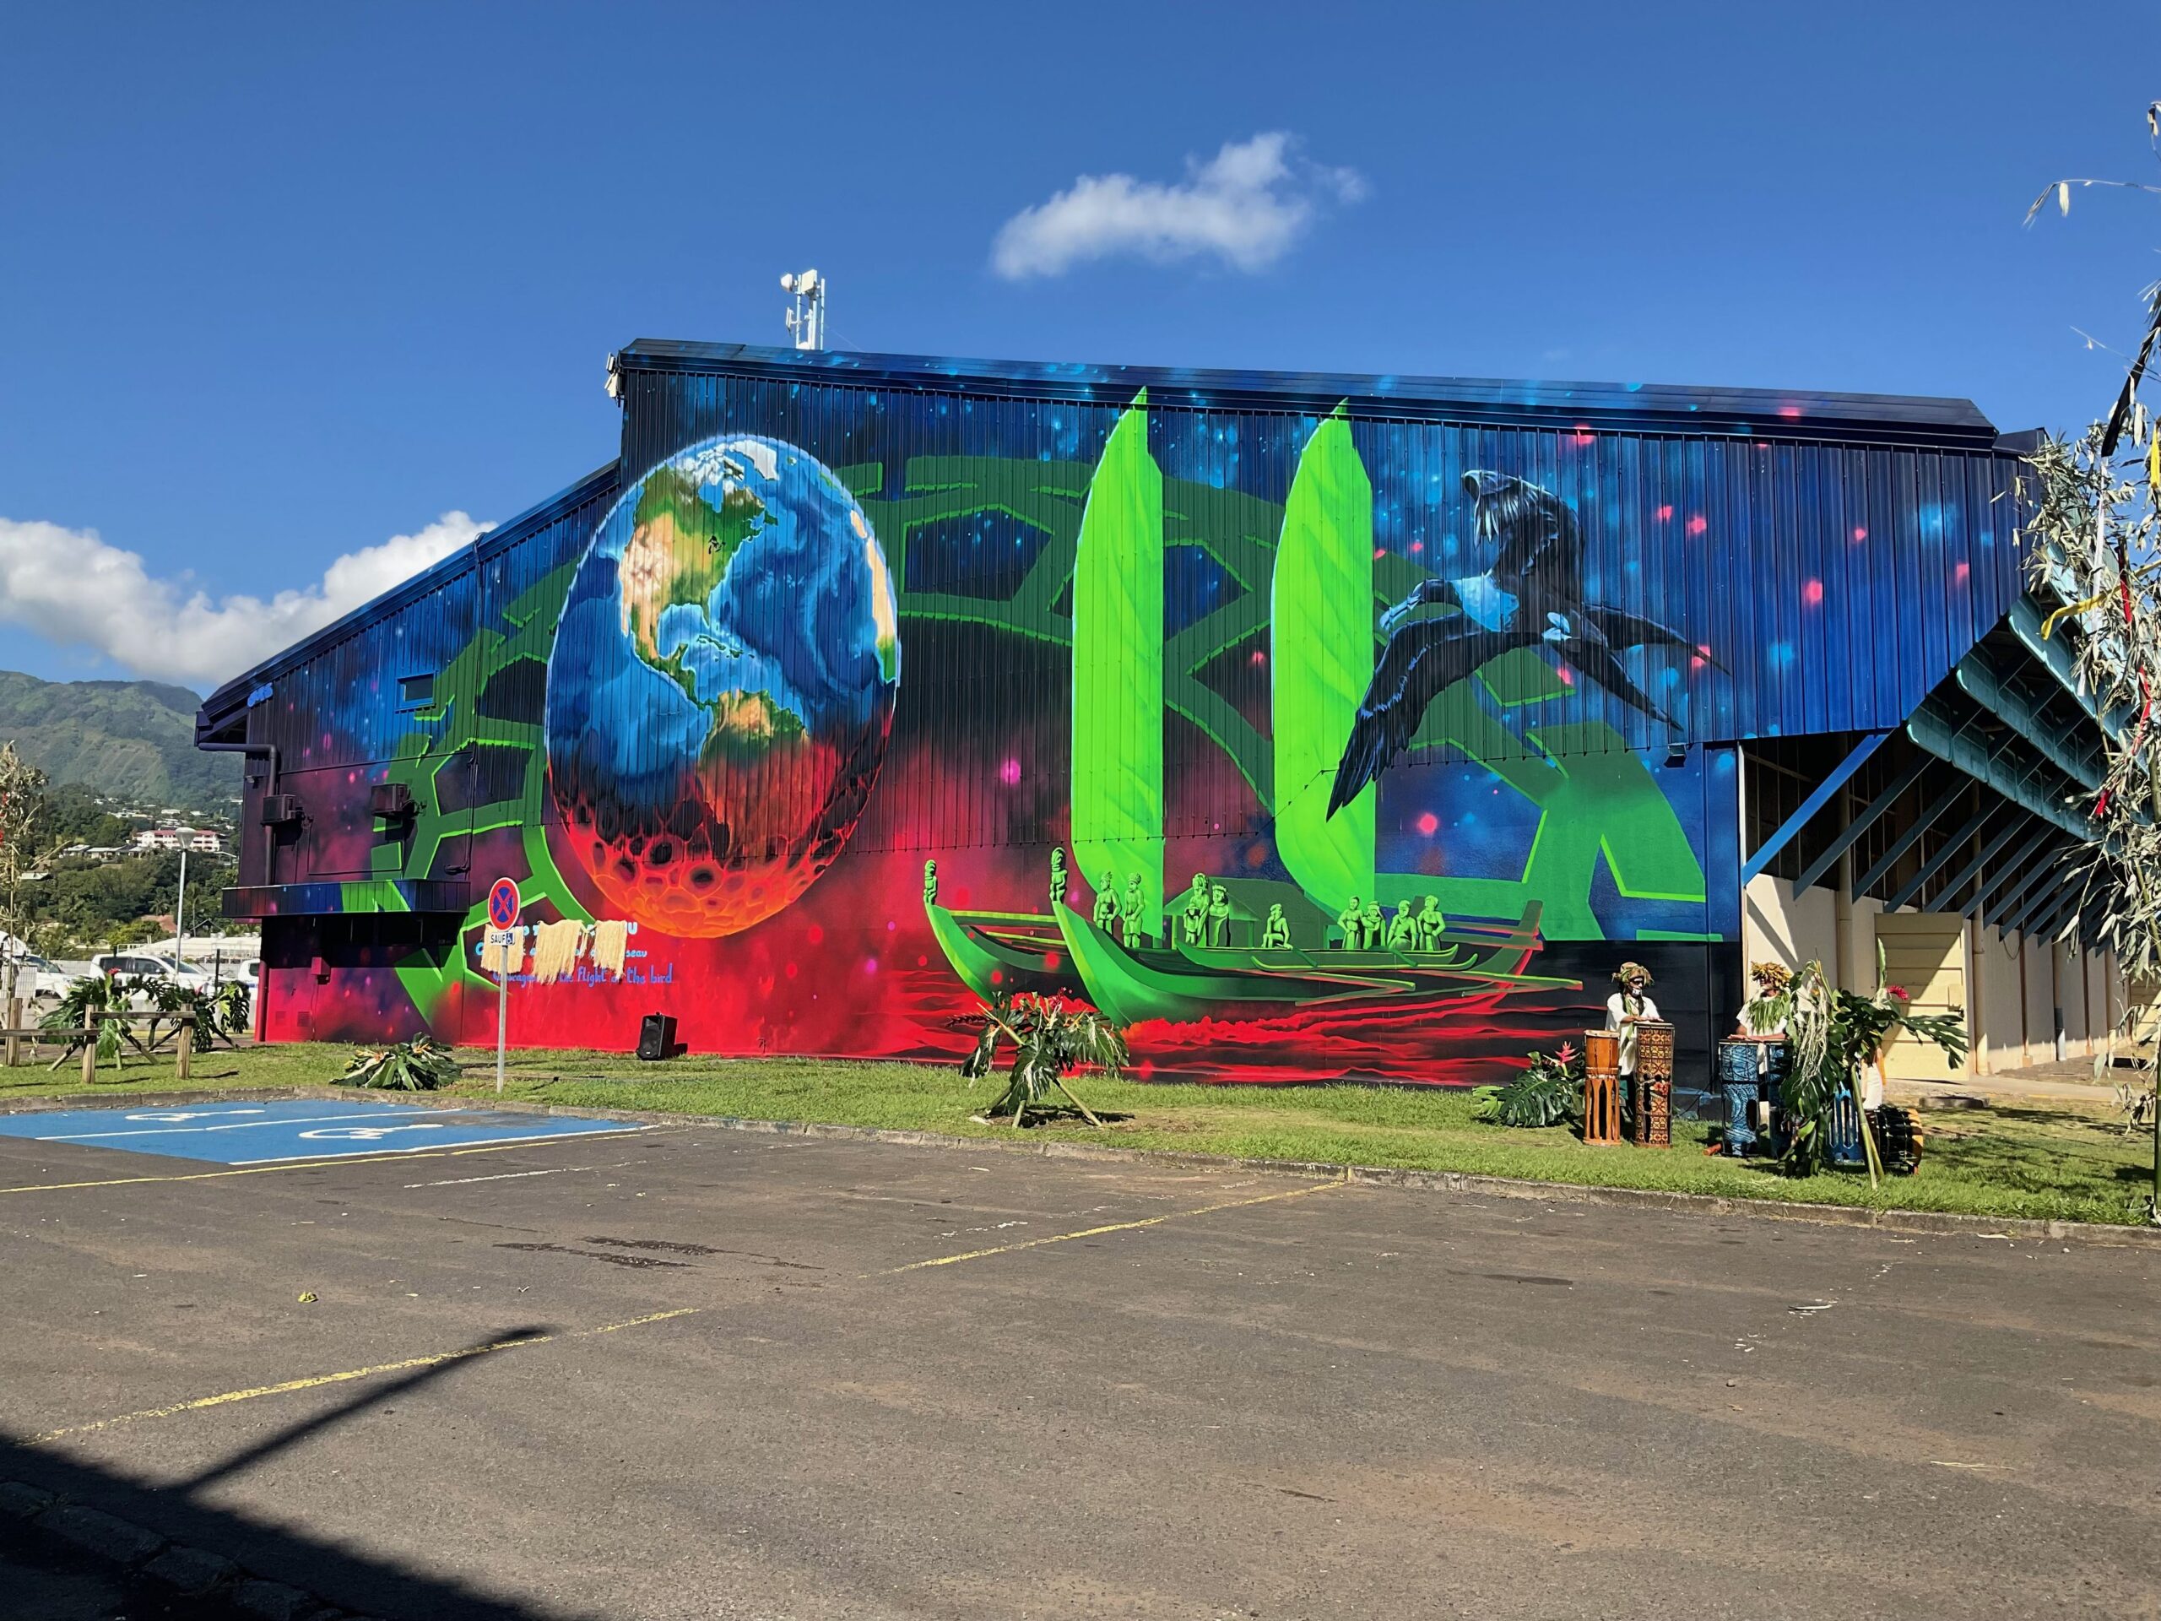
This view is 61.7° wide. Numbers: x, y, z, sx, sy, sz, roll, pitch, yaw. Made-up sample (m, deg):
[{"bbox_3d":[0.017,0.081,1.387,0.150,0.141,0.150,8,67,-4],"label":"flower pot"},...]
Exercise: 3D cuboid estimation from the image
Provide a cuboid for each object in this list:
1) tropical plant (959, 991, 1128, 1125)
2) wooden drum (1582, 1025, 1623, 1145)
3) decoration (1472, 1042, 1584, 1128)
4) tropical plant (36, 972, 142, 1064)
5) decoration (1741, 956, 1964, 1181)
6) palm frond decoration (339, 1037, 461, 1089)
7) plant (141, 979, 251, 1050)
[{"bbox_3d":[-0.391,2.655,19.500,1.764,1.444,1.400,1,-6,-1],"label":"tropical plant"},{"bbox_3d":[5.014,2.663,17.400,0.350,1.100,0.350,-1,-6,16],"label":"wooden drum"},{"bbox_3d":[4.808,2.892,19.200,1.251,0.900,1.000,-1,-6,14],"label":"decoration"},{"bbox_3d":[-14.487,3.076,26.600,1.564,1.372,1.500,4,-7,-28],"label":"tropical plant"},{"bbox_3d":[6.685,2.194,15.500,1.739,1.954,1.500,-2,-6,23],"label":"decoration"},{"bbox_3d":[-8.918,3.277,23.700,1.586,0.655,1.350,3,-6,-20],"label":"palm frond decoration"},{"bbox_3d":[-15.037,3.461,30.800,1.783,1.213,1.500,3,-6,-26],"label":"plant"}]

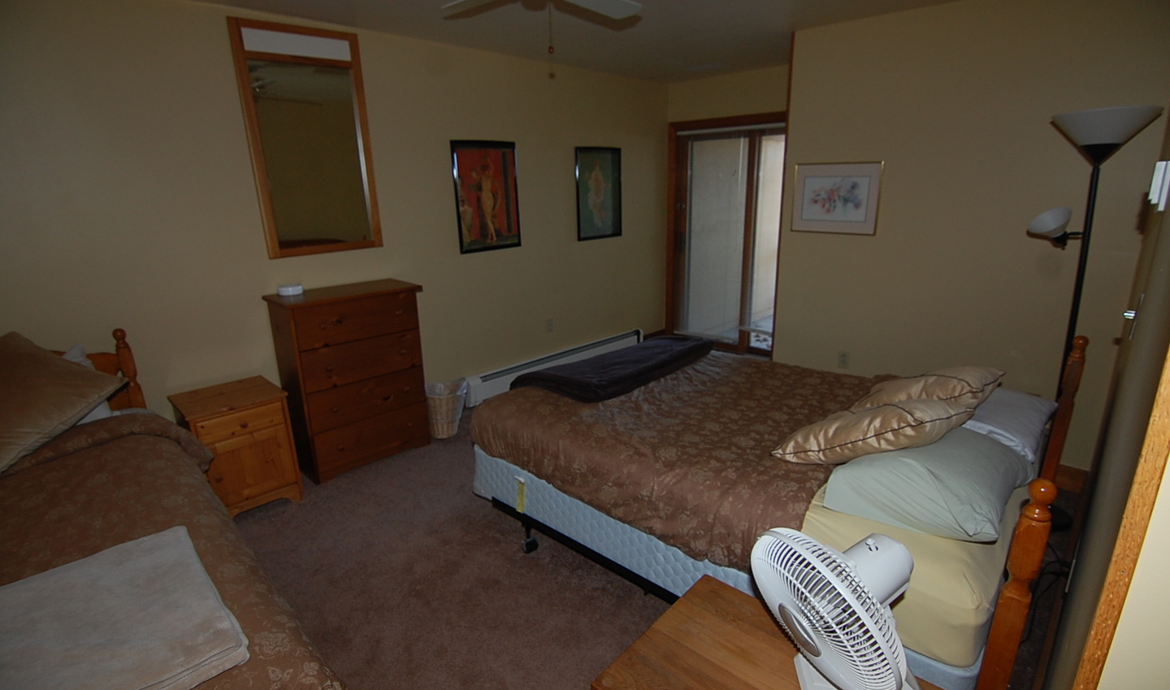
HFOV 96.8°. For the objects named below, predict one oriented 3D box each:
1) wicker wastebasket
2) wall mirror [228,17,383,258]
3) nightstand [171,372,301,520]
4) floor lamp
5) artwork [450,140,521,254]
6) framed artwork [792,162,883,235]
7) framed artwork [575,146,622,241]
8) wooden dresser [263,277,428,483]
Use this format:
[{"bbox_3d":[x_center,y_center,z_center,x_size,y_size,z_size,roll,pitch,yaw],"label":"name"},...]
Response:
[{"bbox_3d":[-0.922,0.429,3.466,0.290,0.320,0.290,-2,17,1],"label":"wicker wastebasket"},{"bbox_3d":[-1.482,-1.088,2.840,0.035,1.153,0.625,14,24,43],"label":"wall mirror"},{"bbox_3d":[-1.774,0.547,2.667,0.385,0.610,0.410,15,23,41],"label":"nightstand"},{"bbox_3d":[2.099,-0.070,2.252,0.340,1.780,0.370,-16,18,-42],"label":"floor lamp"},{"bbox_3d":[-0.690,-1.047,3.688,0.025,0.736,0.534,14,24,43],"label":"artwork"},{"bbox_3d":[1.562,-0.912,3.237,0.499,0.426,0.025,12,22,38],"label":"framed artwork"},{"bbox_3d":[0.126,-1.298,4.474,0.025,0.748,0.565,14,24,43],"label":"framed artwork"},{"bbox_3d":[-1.361,0.185,3.090,0.370,1.020,0.735,15,23,40],"label":"wooden dresser"}]

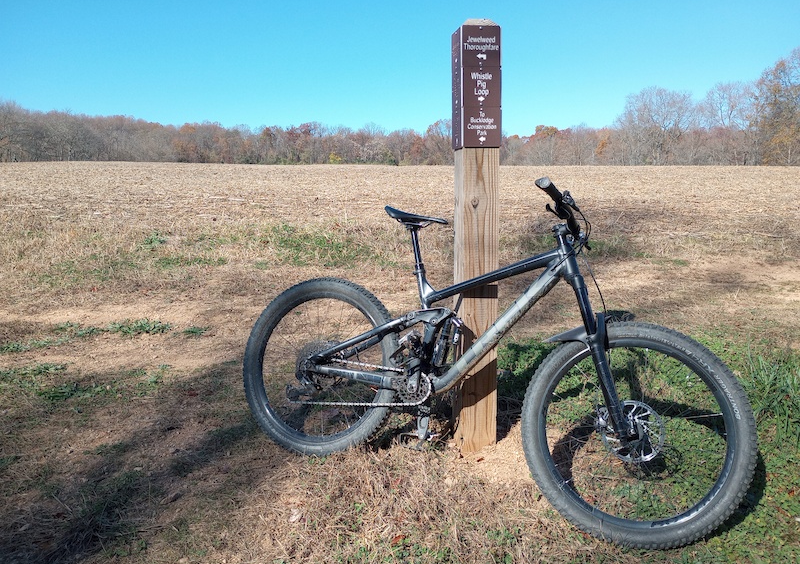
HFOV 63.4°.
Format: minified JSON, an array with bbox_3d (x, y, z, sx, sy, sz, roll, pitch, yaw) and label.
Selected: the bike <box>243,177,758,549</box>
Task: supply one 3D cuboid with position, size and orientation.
[{"bbox_3d":[0.251,0.244,2.431,1.962,1.095,0.785,8,-5,25],"label":"bike"}]

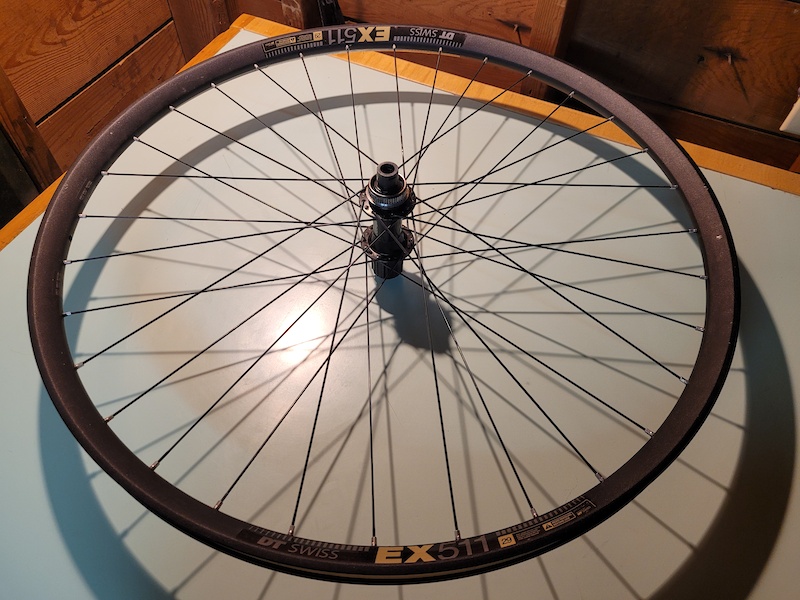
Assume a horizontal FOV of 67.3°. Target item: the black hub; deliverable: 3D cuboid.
[{"bbox_3d":[-0.012,-0.074,0.581,0.054,0.141,0.054,0,55,-1],"label":"black hub"}]

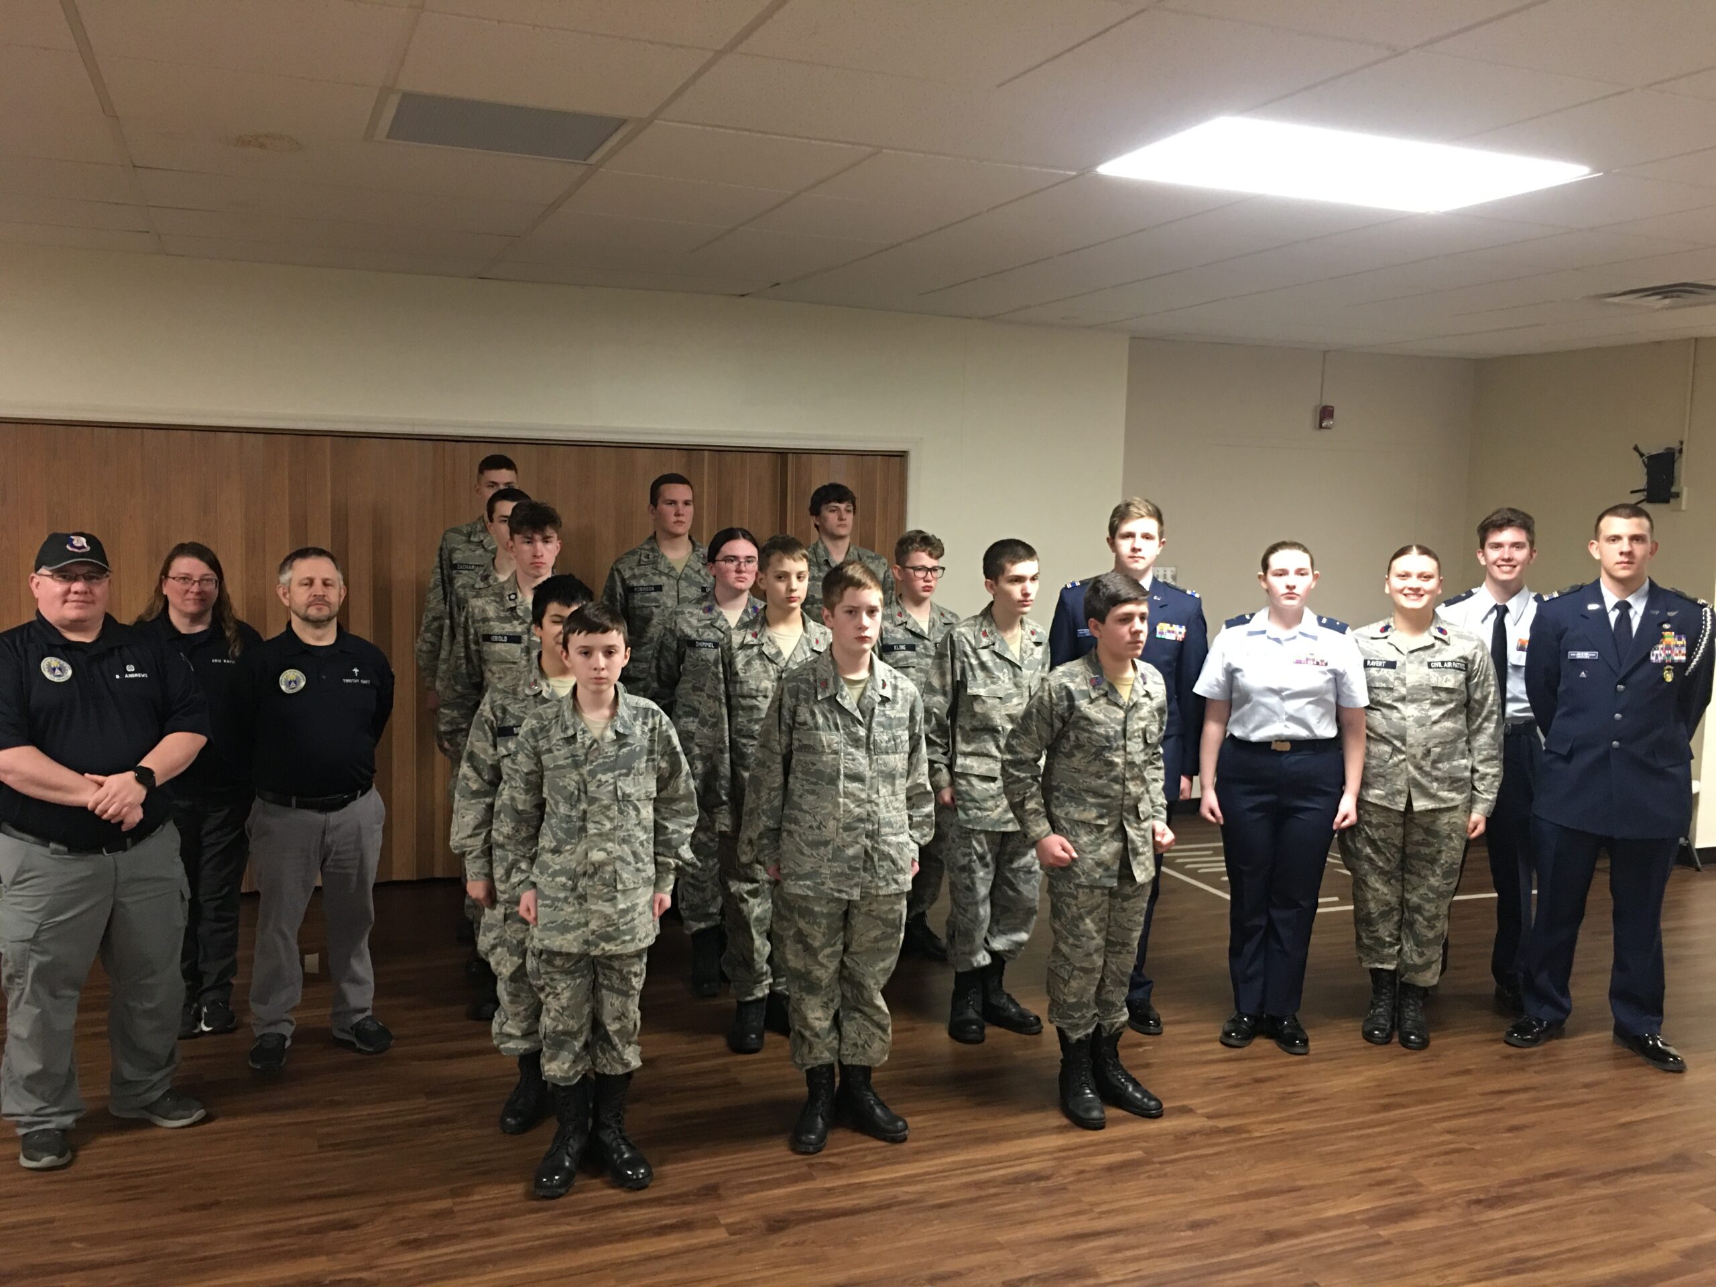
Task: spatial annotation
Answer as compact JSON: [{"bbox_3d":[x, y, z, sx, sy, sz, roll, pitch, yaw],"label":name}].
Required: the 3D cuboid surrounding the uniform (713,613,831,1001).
[{"bbox_3d":[-0.277,0.536,4.749,0.450,1.285,0.290,-1,6,-22],"label":"uniform"}]

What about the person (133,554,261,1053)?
[{"bbox_3d":[-2.140,0.466,4.668,0.470,1.590,0.320,-1,7,-24],"label":"person"}]

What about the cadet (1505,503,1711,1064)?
[{"bbox_3d":[2.486,0.450,4.793,0.600,1.810,0.400,4,6,24],"label":"cadet"}]

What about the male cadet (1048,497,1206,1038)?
[{"bbox_3d":[0.894,0.411,4.887,0.530,1.800,0.340,2,6,3],"label":"male cadet"}]

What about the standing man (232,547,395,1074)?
[{"bbox_3d":[-1.696,0.495,4.496,0.490,1.600,0.380,-1,6,-24],"label":"standing man"}]

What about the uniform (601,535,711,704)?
[{"bbox_3d":[-0.782,0.262,5.834,0.520,1.416,0.320,-1,6,-21],"label":"uniform"}]

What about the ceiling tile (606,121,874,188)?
[{"bbox_3d":[-0.349,-1.336,3.953,0.614,0.020,0.614,-1,6,-23],"label":"ceiling tile"}]

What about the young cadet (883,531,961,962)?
[{"bbox_3d":[0.223,0.387,5.557,0.480,1.646,0.330,-2,7,-23],"label":"young cadet"}]

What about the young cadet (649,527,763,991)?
[{"bbox_3d":[-0.497,0.418,5.203,0.470,1.655,0.310,-1,6,-22],"label":"young cadet"}]

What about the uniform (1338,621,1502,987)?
[{"bbox_3d":[1.847,0.538,4.768,0.530,1.222,0.290,3,6,20],"label":"uniform"}]

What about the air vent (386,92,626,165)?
[{"bbox_3d":[-0.902,-1.325,3.679,0.561,0.030,0.522,-1,6,-23],"label":"air vent"}]

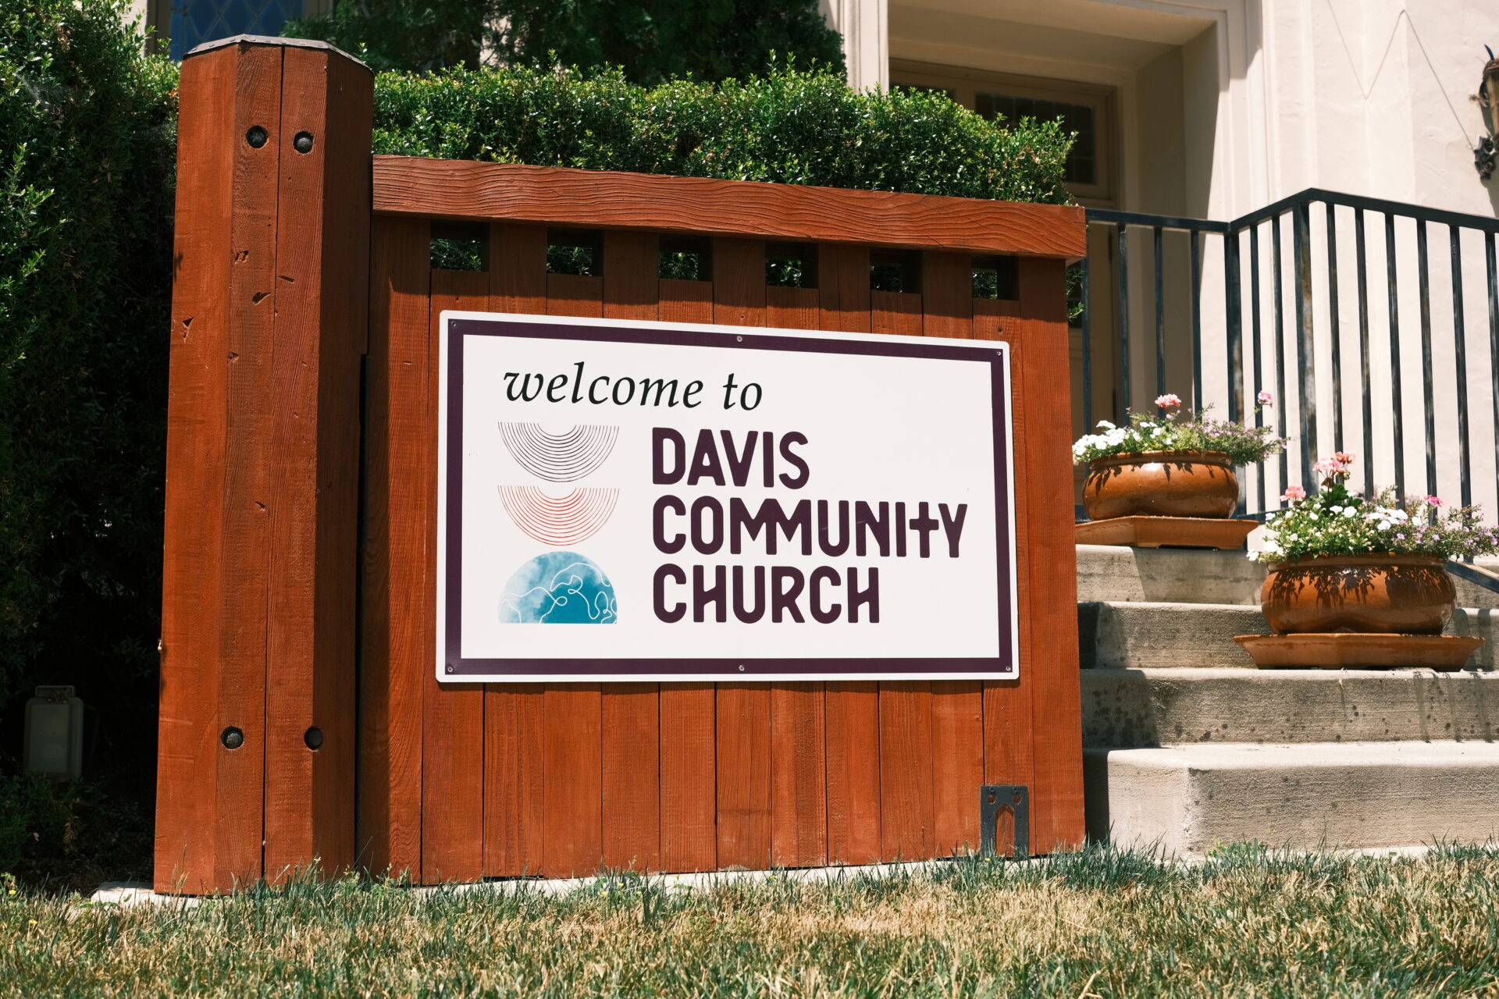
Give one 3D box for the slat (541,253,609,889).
[{"bbox_3d":[-0.287,0.113,2.724,0.089,0.958,0.091,1,-7,-16],"label":"slat"}]

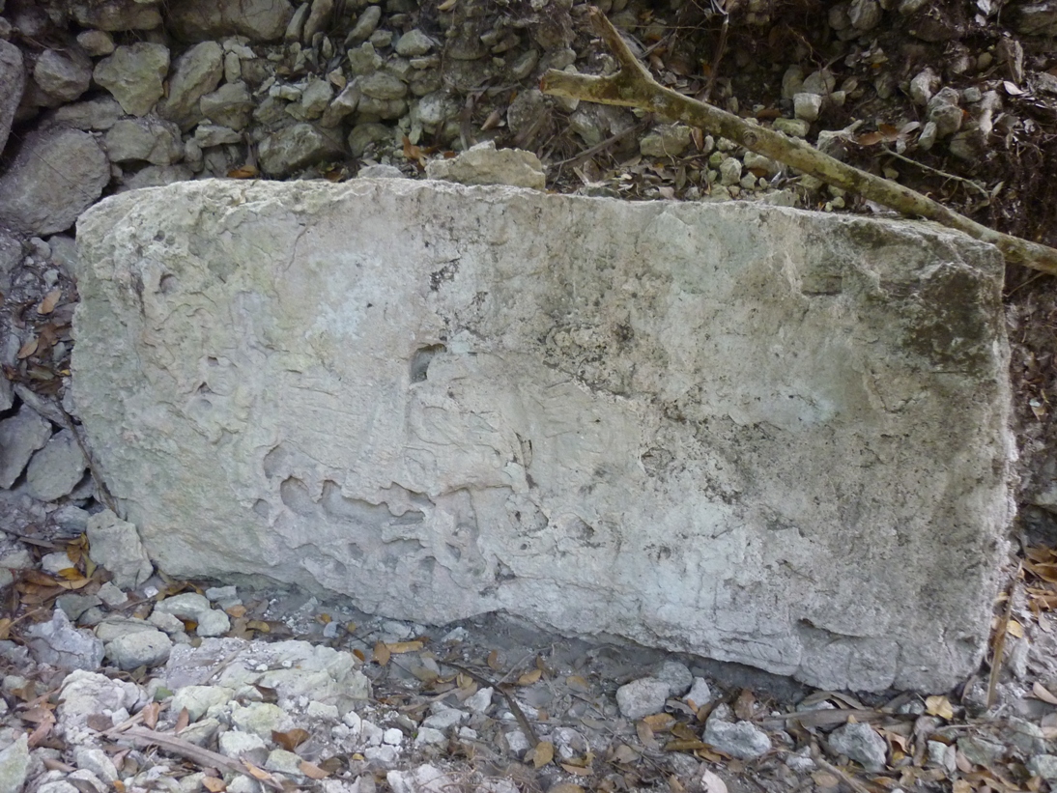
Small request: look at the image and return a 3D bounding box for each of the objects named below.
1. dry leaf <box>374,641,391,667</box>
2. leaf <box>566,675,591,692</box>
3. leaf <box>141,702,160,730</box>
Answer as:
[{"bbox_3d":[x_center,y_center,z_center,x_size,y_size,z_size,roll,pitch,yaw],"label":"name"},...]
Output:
[{"bbox_3d":[-0.281,0.496,1.944,0.033,0.015,0.059,-5,31,-11],"label":"dry leaf"},{"bbox_3d":[0.093,0.541,1.899,0.050,0.012,0.029,22,35,31],"label":"leaf"},{"bbox_3d":[-0.638,0.545,1.719,0.027,0.022,0.056,-6,31,-14],"label":"leaf"}]

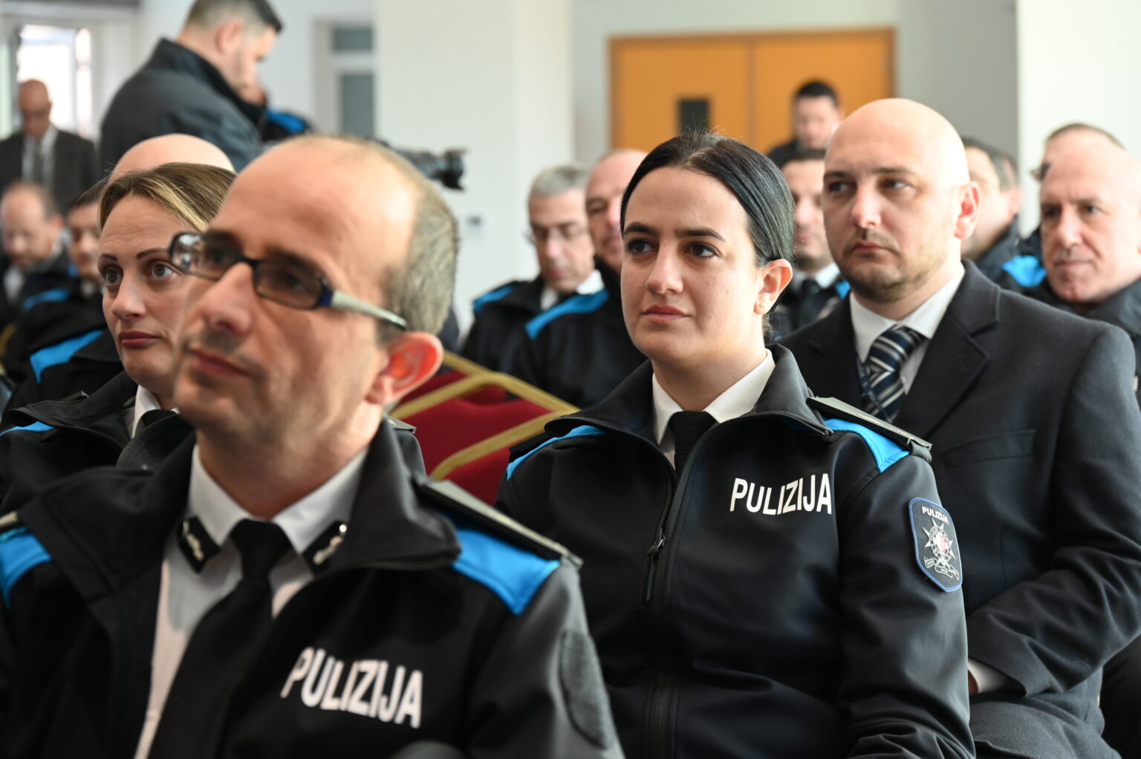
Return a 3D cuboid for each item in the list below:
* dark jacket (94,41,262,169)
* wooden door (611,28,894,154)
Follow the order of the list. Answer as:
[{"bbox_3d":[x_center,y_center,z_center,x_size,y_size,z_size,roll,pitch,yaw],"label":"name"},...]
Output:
[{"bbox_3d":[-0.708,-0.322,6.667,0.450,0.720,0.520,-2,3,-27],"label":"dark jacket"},{"bbox_3d":[0.982,-0.781,17.851,1.610,2.170,0.100,0,3,18],"label":"wooden door"}]

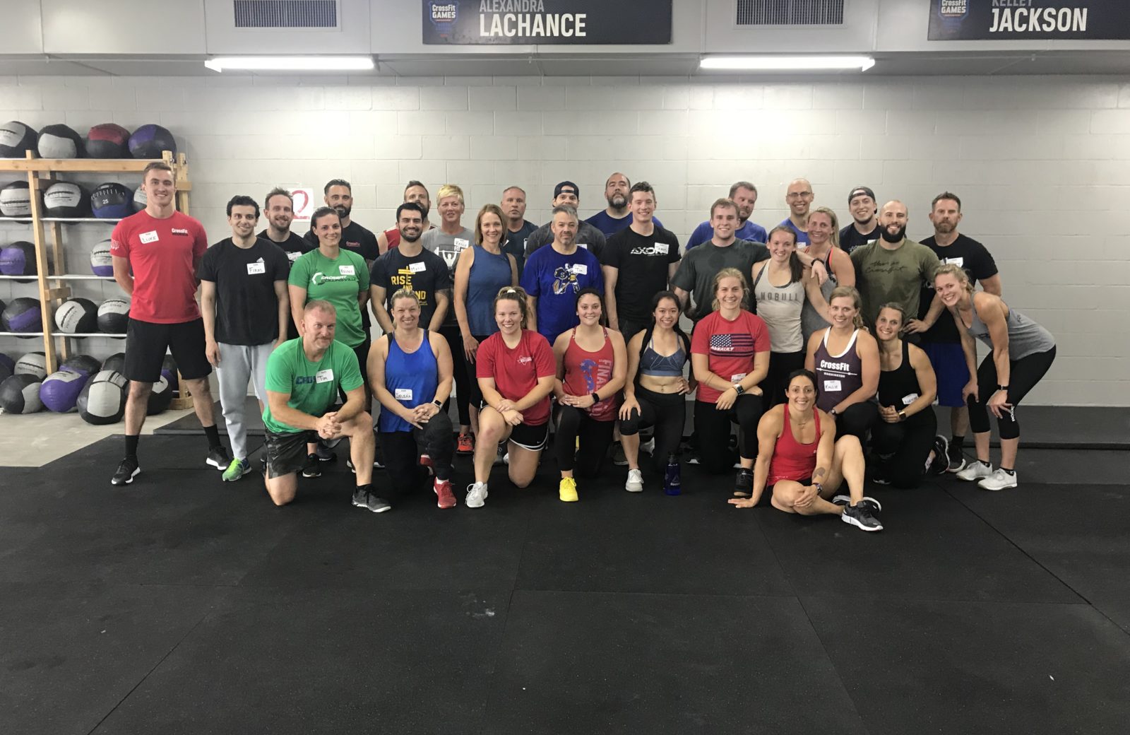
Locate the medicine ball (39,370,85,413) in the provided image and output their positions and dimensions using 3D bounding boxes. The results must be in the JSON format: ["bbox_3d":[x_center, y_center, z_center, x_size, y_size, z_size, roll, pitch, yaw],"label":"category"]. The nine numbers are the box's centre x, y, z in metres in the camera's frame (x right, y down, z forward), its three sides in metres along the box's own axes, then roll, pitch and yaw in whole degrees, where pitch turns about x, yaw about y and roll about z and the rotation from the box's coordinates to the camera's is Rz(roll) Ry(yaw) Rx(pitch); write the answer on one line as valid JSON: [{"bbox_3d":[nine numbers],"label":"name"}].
[{"bbox_3d":[-4.068,0.195,7.409,0.335,0.330,0.335,0,10,0],"label":"medicine ball"}]

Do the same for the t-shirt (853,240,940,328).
[{"bbox_3d":[2.080,-0.501,5.807,0.537,0.600,0.280,3,10,19],"label":"t-shirt"}]

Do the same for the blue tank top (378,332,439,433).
[{"bbox_3d":[-0.922,0.077,5.377,0.339,0.558,0.280,-1,9,-7],"label":"blue tank top"}]

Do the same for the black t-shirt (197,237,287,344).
[{"bbox_3d":[-2.010,-0.485,5.722,0.516,0.653,0.280,-2,9,-15],"label":"black t-shirt"}]

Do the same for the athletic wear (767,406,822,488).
[{"bbox_3d":[1.298,0.438,5.181,0.335,0.470,0.250,1,10,6],"label":"athletic wear"}]

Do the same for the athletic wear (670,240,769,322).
[{"bbox_3d":[0.998,-0.532,5.956,0.630,0.600,0.300,1,9,4],"label":"athletic wear"}]

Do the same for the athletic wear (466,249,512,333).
[{"bbox_3d":[-0.496,-0.499,5.974,0.310,0.585,0.240,-1,9,-10],"label":"athletic wear"}]

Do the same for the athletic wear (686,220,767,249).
[{"bbox_3d":[1.076,-0.646,6.089,0.540,0.700,0.300,0,10,-1],"label":"athletic wear"}]

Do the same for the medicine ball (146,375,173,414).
[{"bbox_3d":[-3.400,0.221,7.484,0.350,0.350,0.350,0,9,0],"label":"medicine ball"}]

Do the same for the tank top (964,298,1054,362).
[{"bbox_3d":[2.624,-0.214,5.418,0.550,0.270,0.340,35,1,-15],"label":"tank top"}]

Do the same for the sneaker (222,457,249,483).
[{"bbox_3d":[-2.024,0.613,5.648,0.102,0.115,0.280,3,10,14],"label":"sneaker"}]

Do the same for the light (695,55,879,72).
[{"bbox_3d":[1.655,-2.290,6.906,1.270,0.075,0.280,0,9,2],"label":"light"}]

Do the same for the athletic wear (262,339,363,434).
[{"bbox_3d":[-1.420,0.102,5.148,0.530,0.520,0.330,1,23,-17],"label":"athletic wear"}]

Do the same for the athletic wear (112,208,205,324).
[{"bbox_3d":[-2.475,-0.613,5.590,0.560,0.690,0.300,-3,10,-18],"label":"athletic wear"}]

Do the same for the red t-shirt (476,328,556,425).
[{"bbox_3d":[-0.287,0.054,5.346,0.450,0.540,0.290,1,17,7],"label":"red t-shirt"}]

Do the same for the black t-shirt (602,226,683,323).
[{"bbox_3d":[0.498,-0.589,5.888,0.480,0.650,0.280,0,9,-4],"label":"black t-shirt"}]

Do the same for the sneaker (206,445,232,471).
[{"bbox_3d":[-2.190,0.576,5.809,0.110,0.130,0.290,-7,12,-36],"label":"sneaker"}]

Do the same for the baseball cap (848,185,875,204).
[{"bbox_3d":[2.071,-1.174,6.366,0.180,0.135,0.260,4,-8,22],"label":"baseball cap"}]

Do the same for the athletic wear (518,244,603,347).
[{"bbox_3d":[-0.020,-0.475,5.958,0.540,0.640,0.300,0,9,-1],"label":"athletic wear"}]

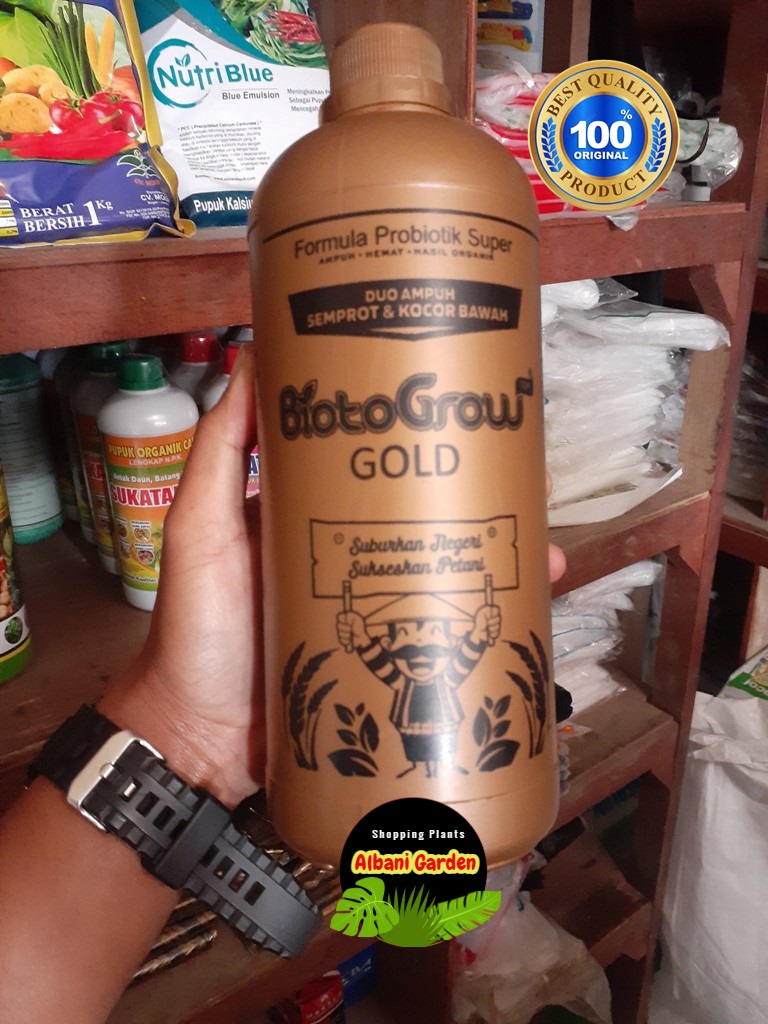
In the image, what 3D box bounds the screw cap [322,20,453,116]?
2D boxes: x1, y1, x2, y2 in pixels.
[{"bbox_3d":[0.002,-0.127,0.244,0.039,0.024,0.039,-2,1,0],"label":"screw cap"}]

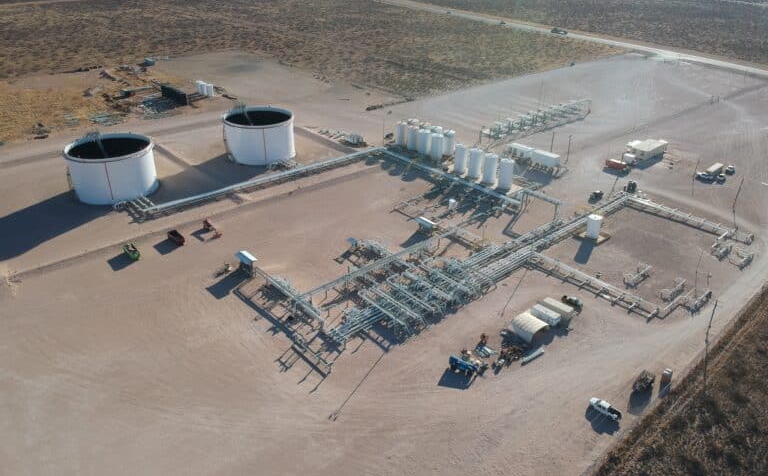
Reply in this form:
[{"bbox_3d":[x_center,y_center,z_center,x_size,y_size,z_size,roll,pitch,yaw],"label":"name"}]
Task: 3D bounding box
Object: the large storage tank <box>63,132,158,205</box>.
[{"bbox_3d":[-88.560,-23.320,182.750,26.160,14.300,26.160,1,30,0],"label":"large storage tank"}]

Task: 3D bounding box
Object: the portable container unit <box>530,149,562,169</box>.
[{"bbox_3d":[66.999,-32.941,228.935,3.600,3.700,9.600,-24,39,-38],"label":"portable container unit"}]

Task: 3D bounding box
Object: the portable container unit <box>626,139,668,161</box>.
[{"bbox_3d":[103.120,-35.070,217.960,14.820,3.590,9.060,-18,35,-30],"label":"portable container unit"}]

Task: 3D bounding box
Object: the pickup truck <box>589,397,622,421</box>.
[{"bbox_3d":[44.747,34.521,112.272,5.700,1.860,1.980,24,35,32],"label":"pickup truck"}]

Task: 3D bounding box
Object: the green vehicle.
[{"bbox_3d":[-67.220,3.940,147.790,2.420,1.850,5.900,-21,36,-33],"label":"green vehicle"}]

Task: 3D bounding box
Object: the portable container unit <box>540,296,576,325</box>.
[{"bbox_3d":[44.121,18.106,140.738,6.800,2.600,2.420,27,37,36],"label":"portable container unit"}]

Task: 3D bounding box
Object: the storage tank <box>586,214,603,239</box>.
[{"bbox_3d":[60.170,-3.380,158.880,3.630,6.050,3.630,1,30,0],"label":"storage tank"}]

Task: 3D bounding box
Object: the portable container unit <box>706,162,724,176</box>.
[{"bbox_3d":[137.522,-27.999,230.870,2.450,2.700,12.200,28,38,37],"label":"portable container unit"}]

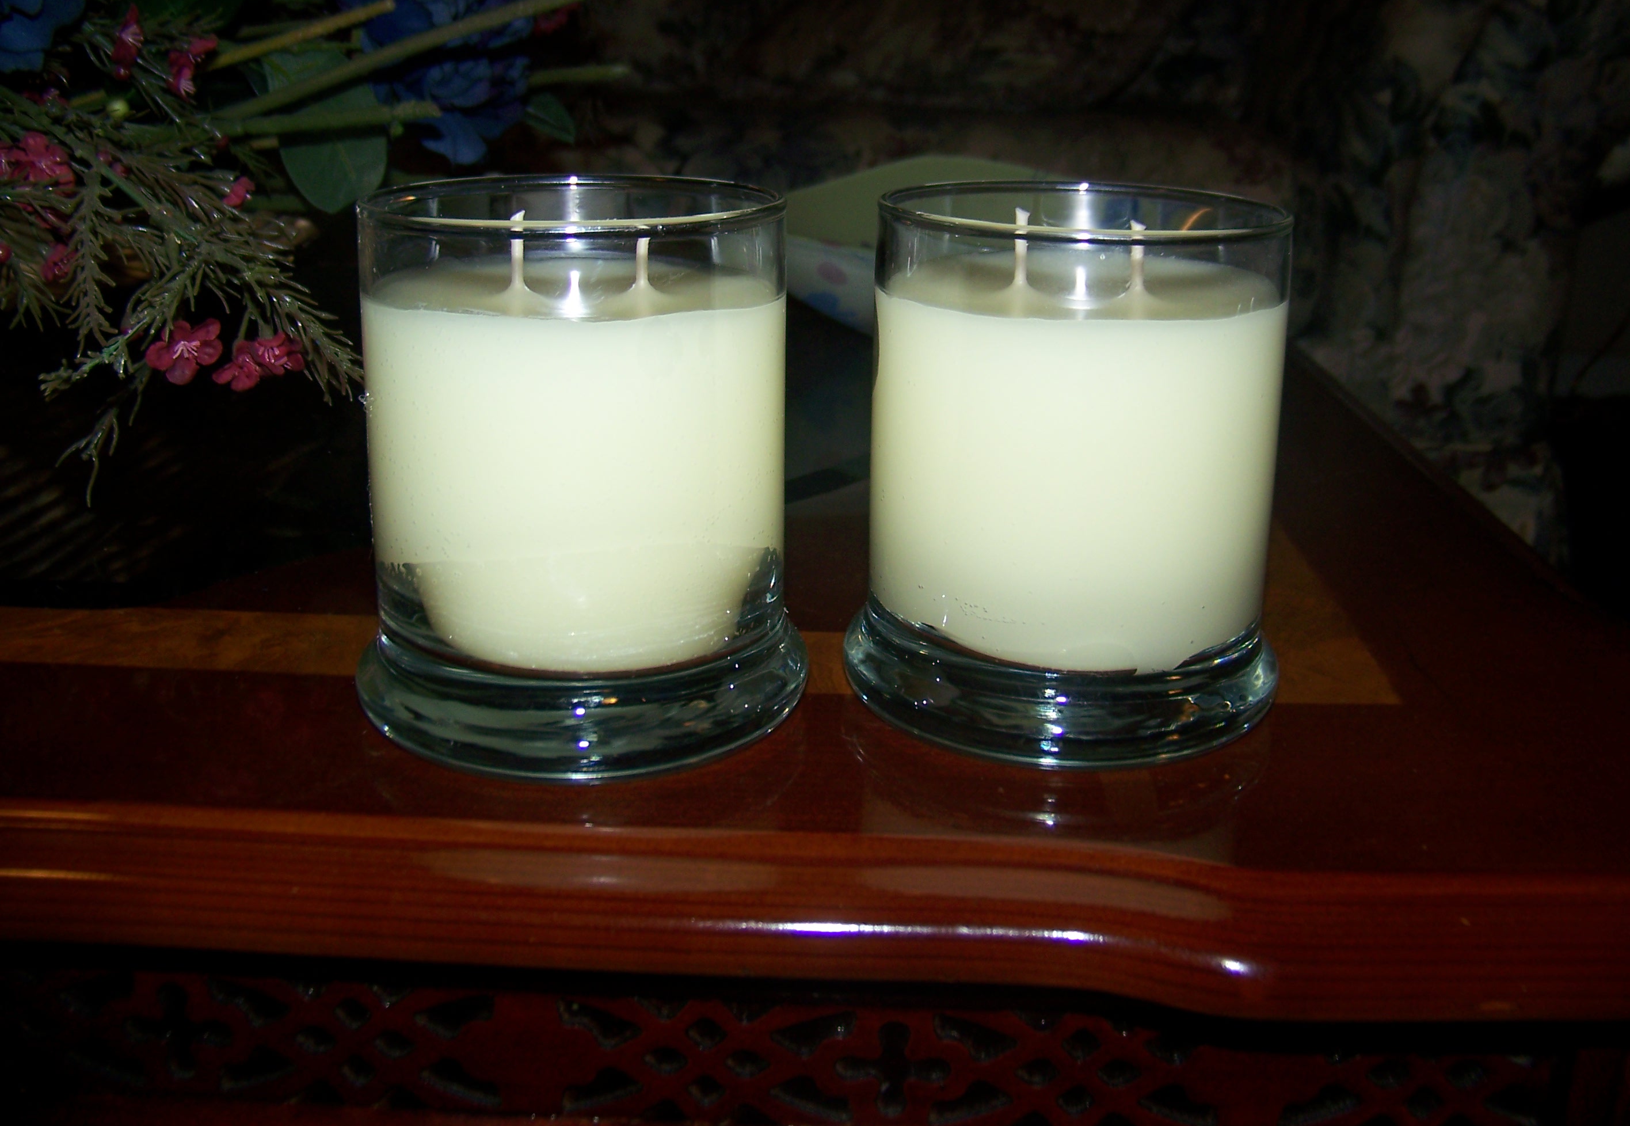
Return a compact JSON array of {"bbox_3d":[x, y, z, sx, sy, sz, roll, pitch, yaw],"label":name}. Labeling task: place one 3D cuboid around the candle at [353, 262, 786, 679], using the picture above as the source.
[{"bbox_3d":[-0.052,-0.025,0.371,0.089,0.075,0.089,2,19,0],"label":"candle"}]

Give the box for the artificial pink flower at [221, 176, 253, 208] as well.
[{"bbox_3d":[-0.179,-0.115,0.510,0.009,0.012,0.013,22,27,32],"label":"artificial pink flower"}]

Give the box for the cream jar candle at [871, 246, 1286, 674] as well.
[{"bbox_3d":[0.058,-0.027,0.385,0.089,0.075,0.089,2,19,0],"label":"cream jar candle"}]

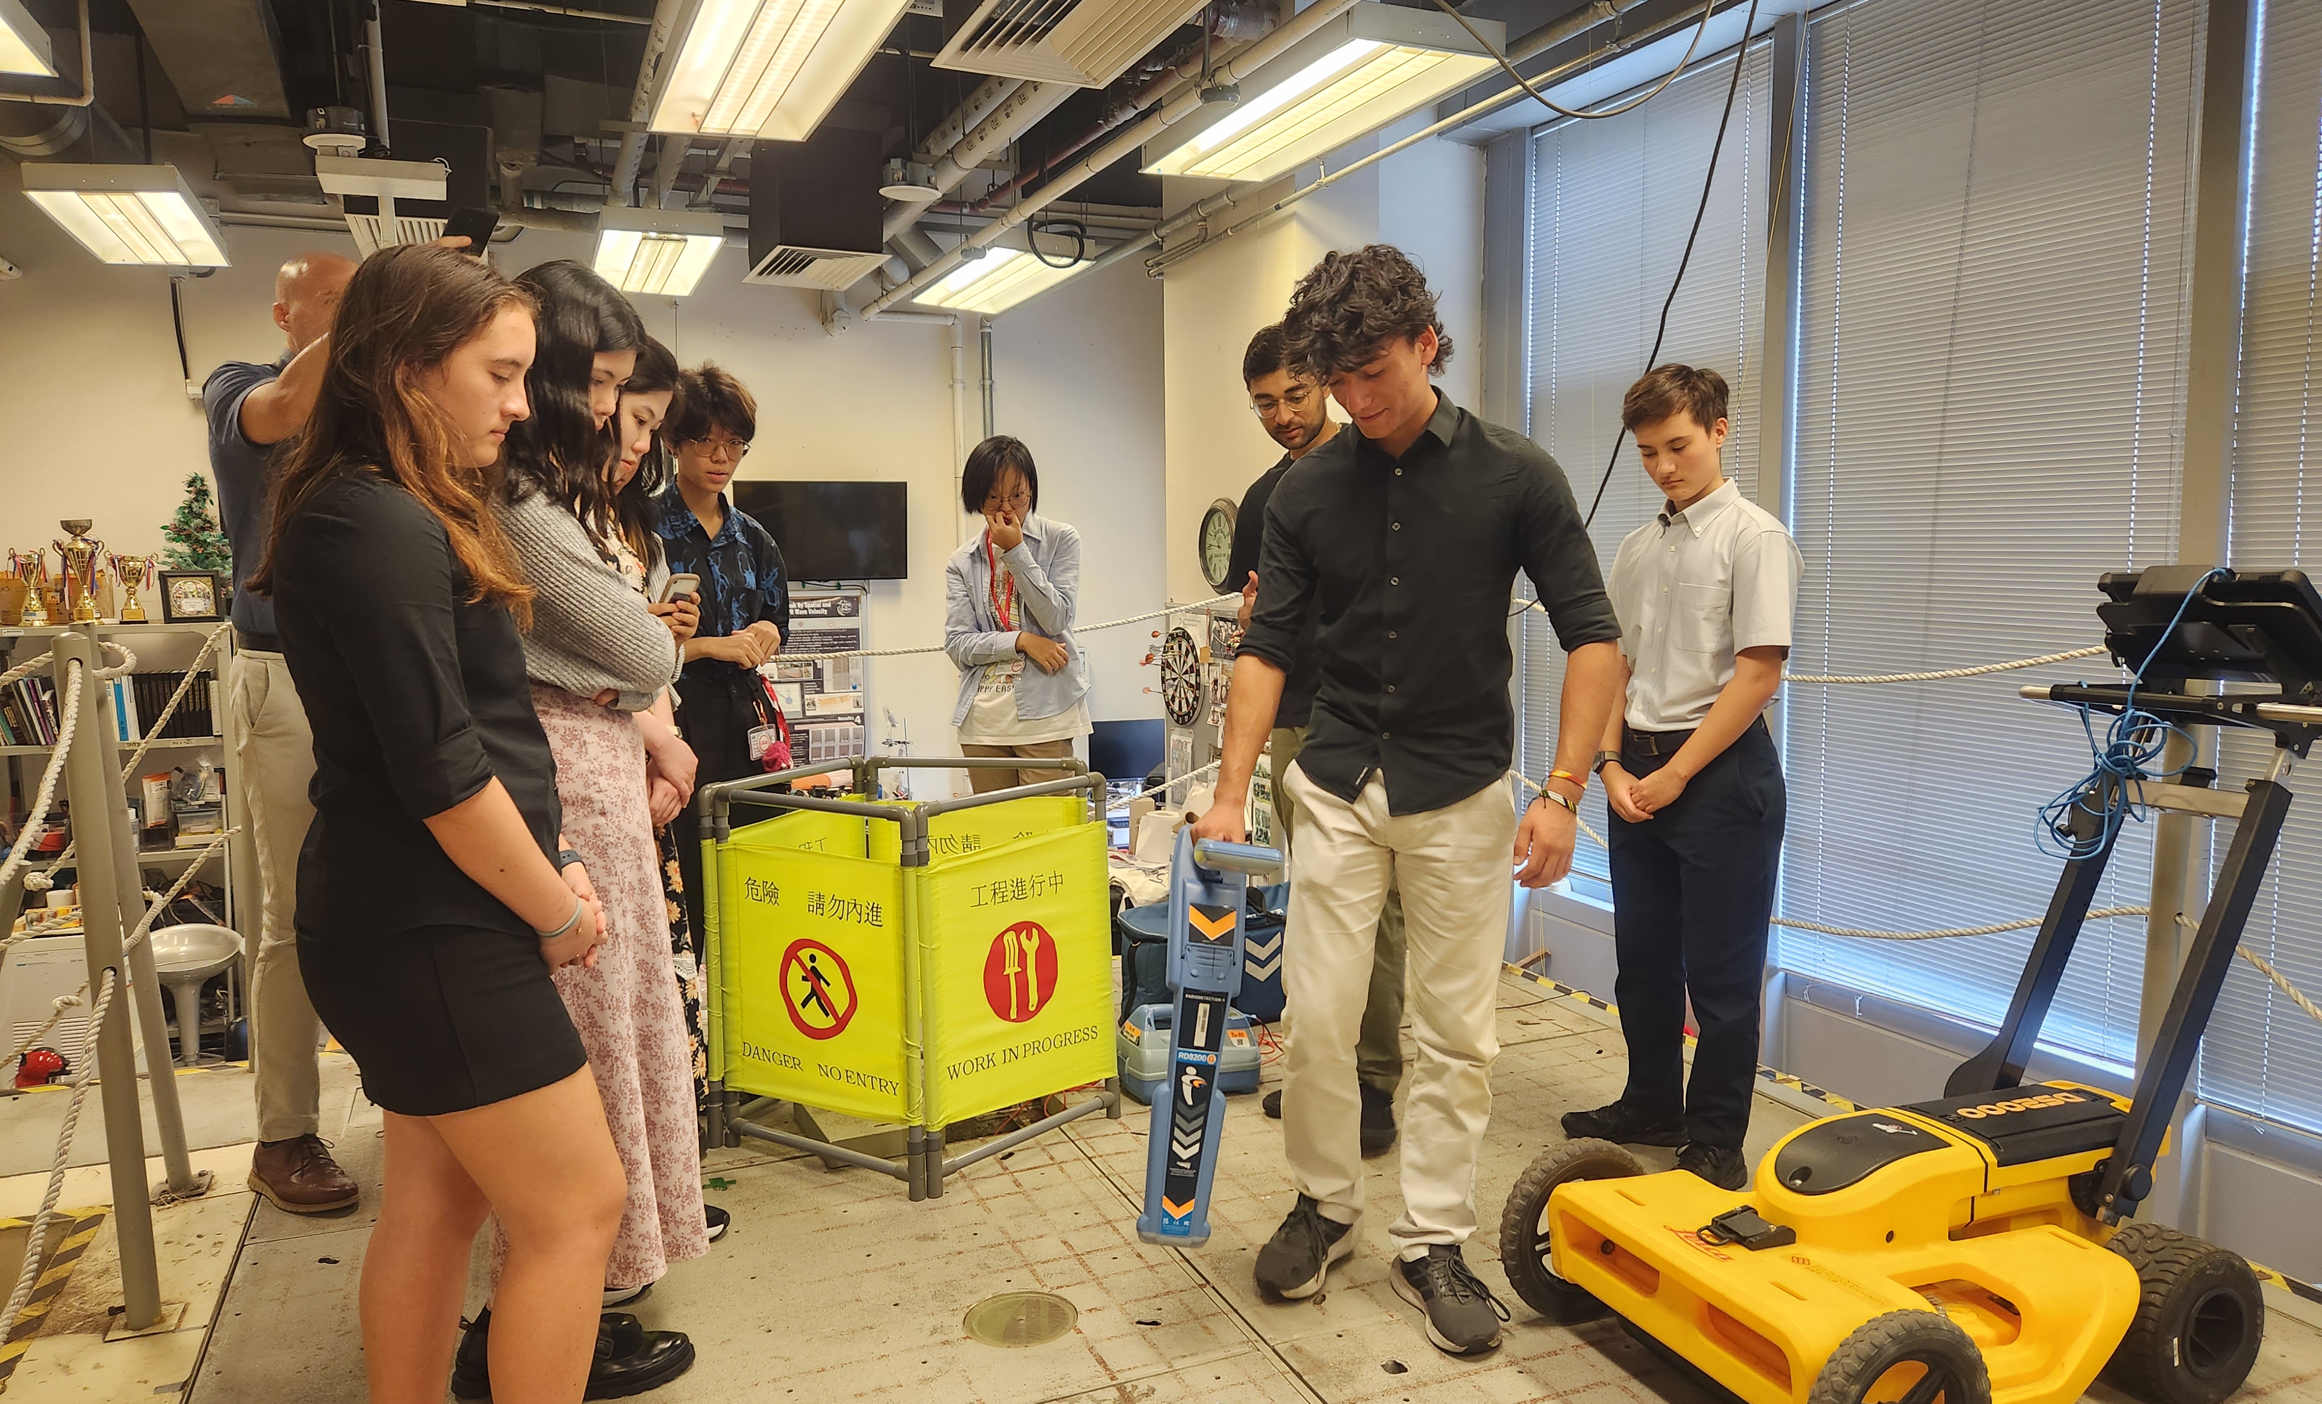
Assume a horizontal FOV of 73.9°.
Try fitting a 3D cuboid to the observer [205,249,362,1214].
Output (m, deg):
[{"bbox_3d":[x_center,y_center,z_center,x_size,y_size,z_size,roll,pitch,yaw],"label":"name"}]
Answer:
[{"bbox_3d":[-1.663,0.077,3.060,0.520,1.850,0.520,3,7,31],"label":"observer"}]

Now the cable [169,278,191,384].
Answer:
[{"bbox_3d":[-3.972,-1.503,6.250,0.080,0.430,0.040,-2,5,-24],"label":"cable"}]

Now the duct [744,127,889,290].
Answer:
[{"bbox_3d":[-1.362,-1.907,6.005,0.440,0.450,0.830,-4,7,-23],"label":"duct"}]

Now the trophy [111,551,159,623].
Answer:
[{"bbox_3d":[-3.905,-0.437,5.873,0.150,0.275,0.095,-4,7,-23],"label":"trophy"}]

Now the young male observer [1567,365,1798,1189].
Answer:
[{"bbox_3d":[1.042,0.138,3.100,0.390,1.610,0.480,-6,8,-38],"label":"young male observer"}]

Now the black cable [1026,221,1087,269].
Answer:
[{"bbox_3d":[-0.368,-1.615,5.450,0.210,0.180,0.080,-2,5,-24],"label":"black cable"}]

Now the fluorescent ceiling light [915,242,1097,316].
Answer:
[{"bbox_3d":[-0.672,-1.725,6.300,0.405,0.085,1.210,-2,5,-24],"label":"fluorescent ceiling light"}]

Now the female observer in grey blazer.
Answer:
[{"bbox_3d":[-0.419,0.045,4.500,0.430,1.640,0.330,-1,5,-7],"label":"female observer in grey blazer"}]

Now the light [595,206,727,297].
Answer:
[{"bbox_3d":[-1.856,-1.625,5.623,0.390,0.090,1.220,-4,7,-23],"label":"light"}]

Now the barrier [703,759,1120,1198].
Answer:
[{"bbox_3d":[-0.540,0.560,3.550,0.710,0.790,0.750,3,6,30],"label":"barrier"}]

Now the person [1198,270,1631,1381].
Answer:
[{"bbox_3d":[0.398,0.142,2.554,0.670,1.745,0.460,0,6,14],"label":"person"}]

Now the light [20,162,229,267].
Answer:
[{"bbox_3d":[-3.509,-1.652,5.303,0.405,0.085,1.210,-2,5,-24],"label":"light"}]

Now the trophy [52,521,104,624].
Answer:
[{"bbox_3d":[-4.067,-0.486,5.798,0.160,0.390,0.110,-4,7,-23],"label":"trophy"}]

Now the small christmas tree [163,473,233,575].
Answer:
[{"bbox_3d":[-3.774,-0.601,6.050,0.310,0.600,0.310,-2,5,-24],"label":"small christmas tree"}]

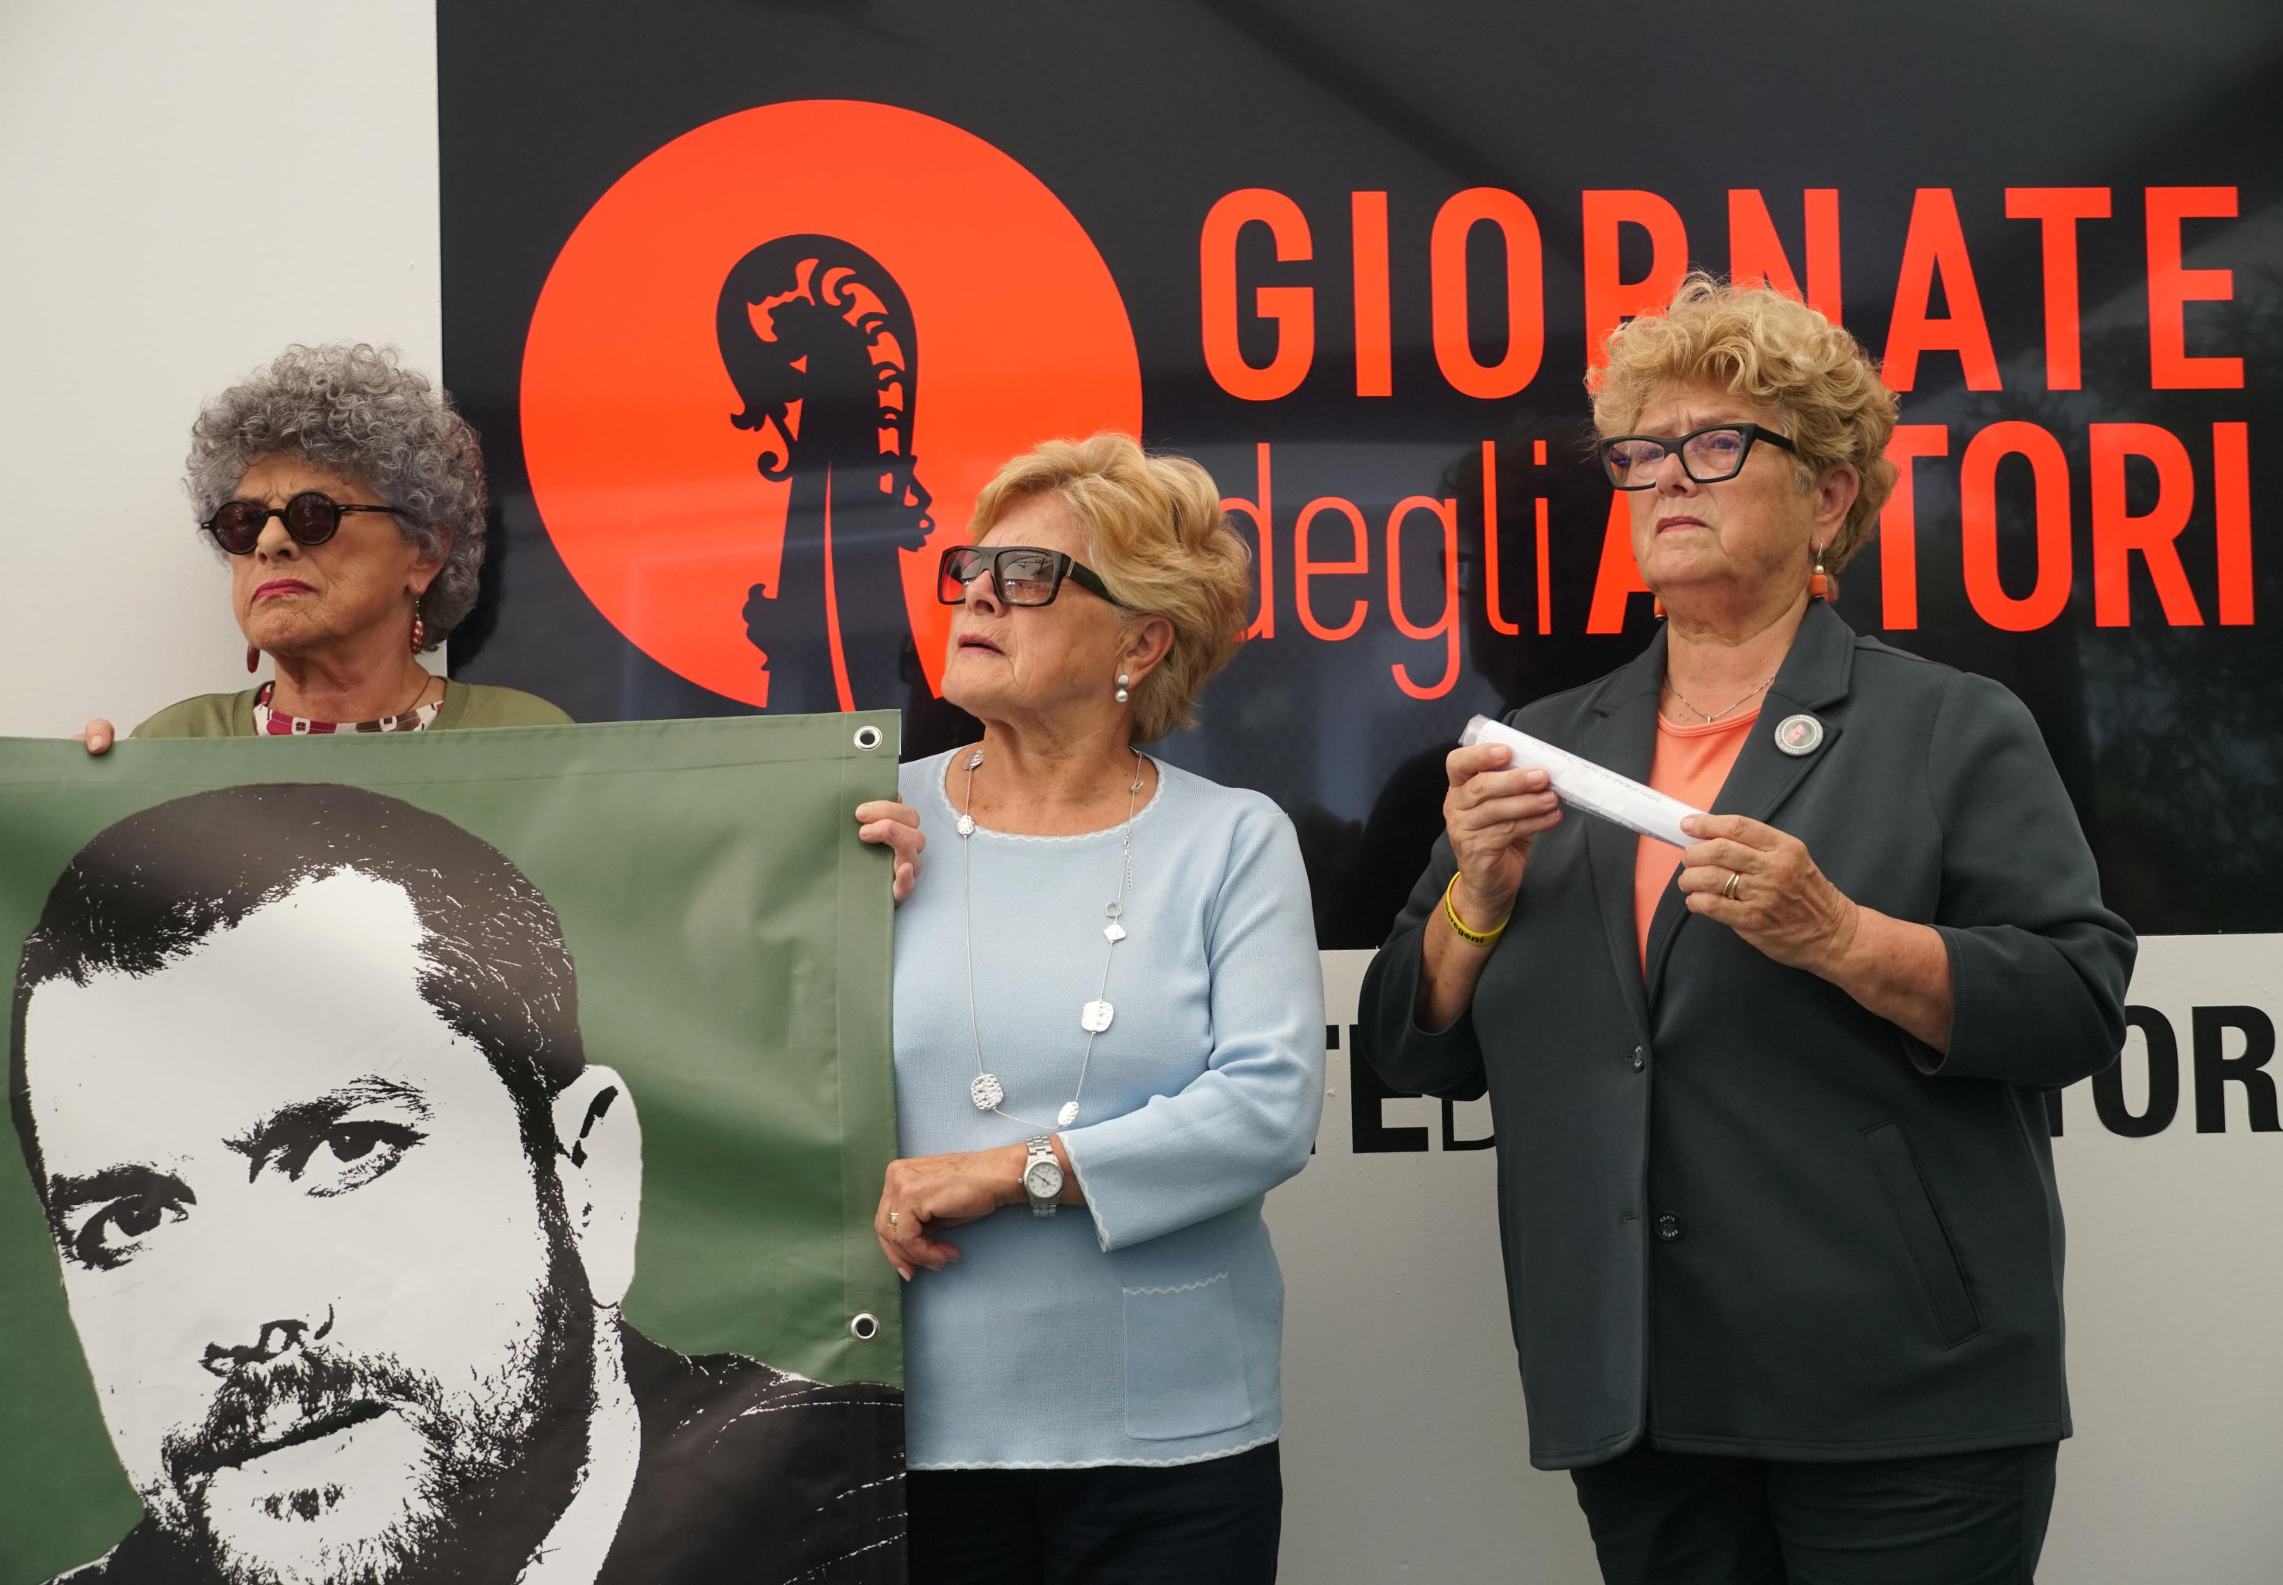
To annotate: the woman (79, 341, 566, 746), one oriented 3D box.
[{"bbox_3d":[-0.625,0.445,3.630,0.500,1.610,0.380,-2,-3,4],"label":"woman"}]

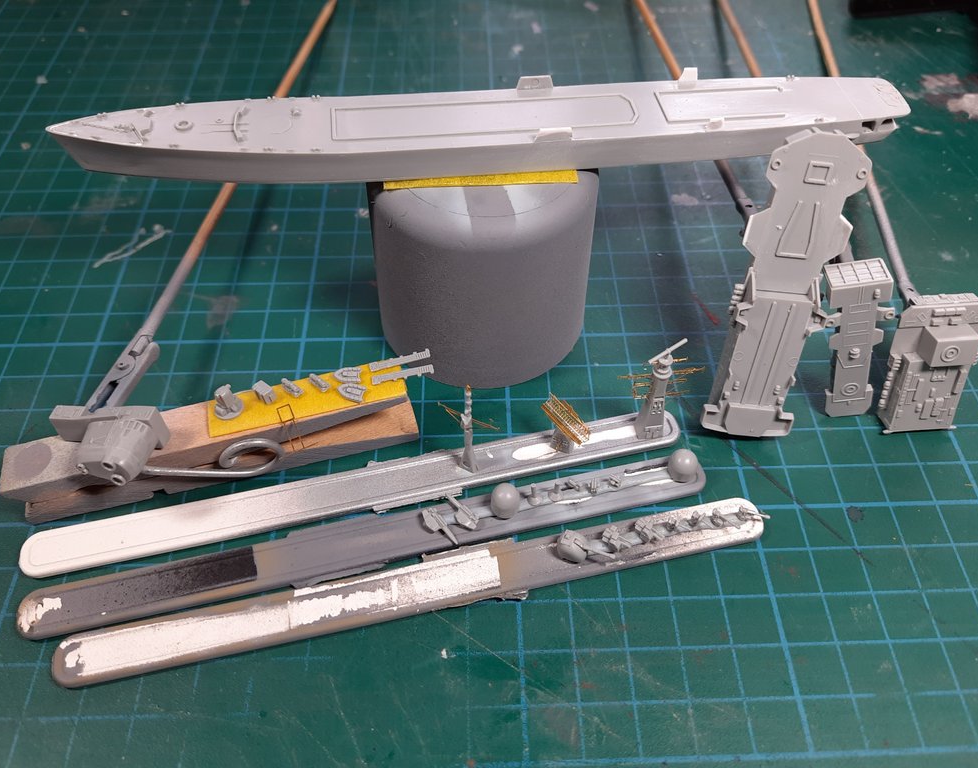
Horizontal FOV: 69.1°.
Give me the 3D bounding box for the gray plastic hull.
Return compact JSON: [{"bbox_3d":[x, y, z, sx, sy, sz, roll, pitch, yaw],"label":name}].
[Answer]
[{"bbox_3d":[0.001,-0.054,0.149,0.176,0.013,0.021,-4,52,-4],"label":"gray plastic hull"}]

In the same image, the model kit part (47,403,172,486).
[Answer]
[{"bbox_3d":[-0.075,0.012,0.138,0.021,0.010,0.013,0,47,-3],"label":"model kit part"}]

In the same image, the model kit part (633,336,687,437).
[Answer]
[{"bbox_3d":[0.035,0.002,0.150,0.009,0.027,0.006,-5,52,-5],"label":"model kit part"}]

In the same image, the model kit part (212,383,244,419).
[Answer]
[{"bbox_3d":[-0.054,0.003,0.145,0.006,0.006,0.006,21,56,20],"label":"model kit part"}]

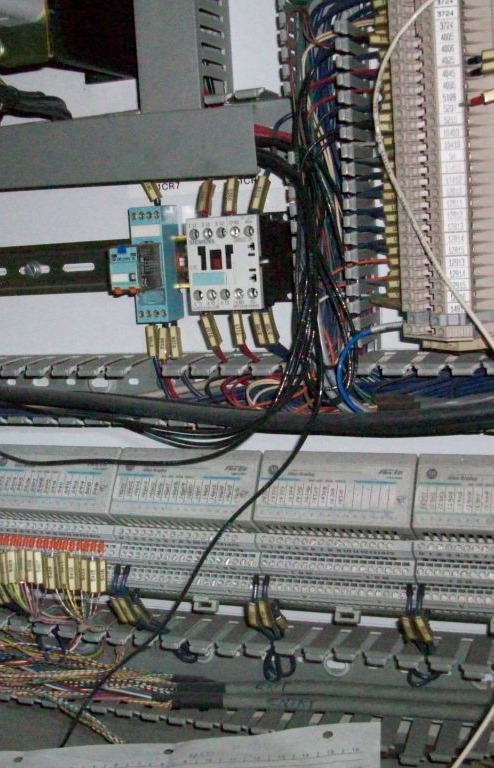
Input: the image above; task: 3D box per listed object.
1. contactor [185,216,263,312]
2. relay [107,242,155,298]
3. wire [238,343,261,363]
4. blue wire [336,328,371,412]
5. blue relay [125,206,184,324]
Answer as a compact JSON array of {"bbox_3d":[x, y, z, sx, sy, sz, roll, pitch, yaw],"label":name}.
[{"bbox_3d":[-0.001,-0.073,0.614,0.045,0.057,0.066,0,7,20],"label":"contactor"},{"bbox_3d":[-0.068,-0.071,0.627,0.021,0.027,0.039,0,7,20],"label":"relay"},{"bbox_3d":[0.002,-0.019,0.599,0.014,0.012,0.008,0,7,20],"label":"wire"},{"bbox_3d":[0.061,-0.007,0.569,0.018,0.046,0.020,0,7,20],"label":"blue wire"},{"bbox_3d":[-0.058,-0.077,0.656,0.025,0.074,0.031,0,7,20],"label":"blue relay"}]

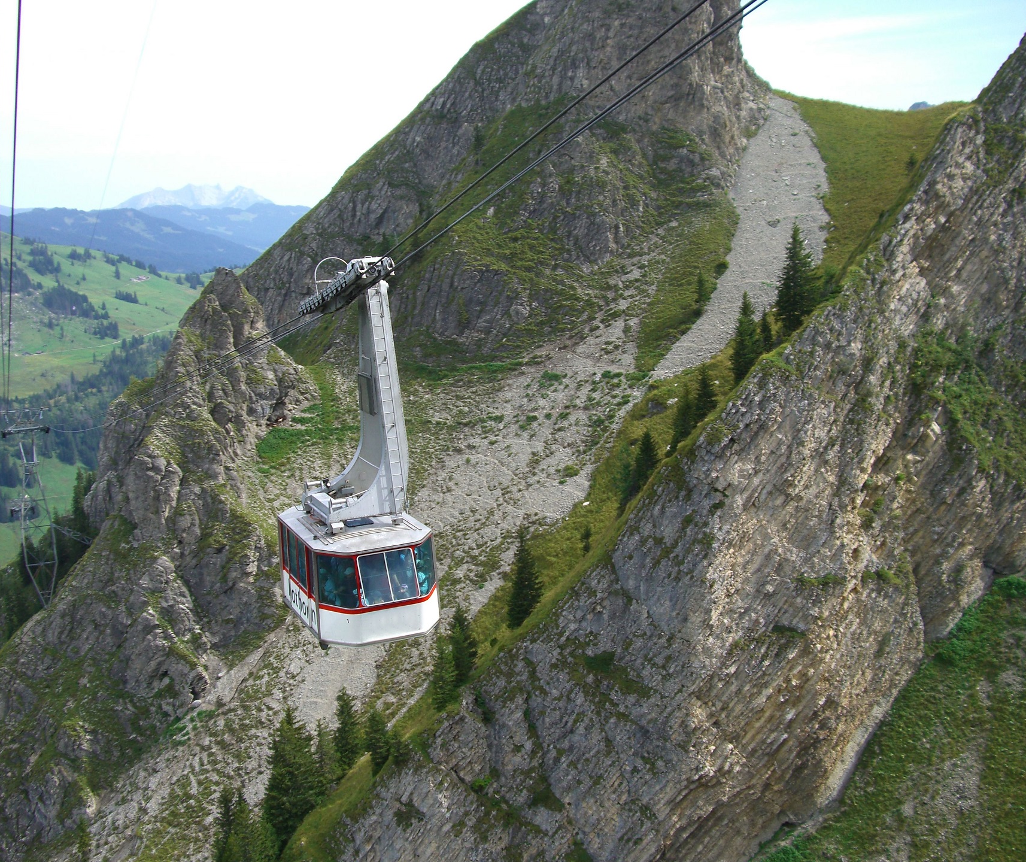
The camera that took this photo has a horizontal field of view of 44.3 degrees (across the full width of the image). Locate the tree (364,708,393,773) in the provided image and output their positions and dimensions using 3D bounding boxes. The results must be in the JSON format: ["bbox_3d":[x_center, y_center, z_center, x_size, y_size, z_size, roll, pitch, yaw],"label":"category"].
[{"bbox_3d":[-10.142,23.326,95.000,2.190,5.320,2.190,-3,11,-7],"label":"tree"}]

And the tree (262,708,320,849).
[{"bbox_3d":[-23.730,37.230,135.000,6.250,16.280,6.250,0,11,0],"label":"tree"}]

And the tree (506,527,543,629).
[{"bbox_3d":[0.925,11.672,100.000,2.860,8.240,2.860,-2,10,0],"label":"tree"}]

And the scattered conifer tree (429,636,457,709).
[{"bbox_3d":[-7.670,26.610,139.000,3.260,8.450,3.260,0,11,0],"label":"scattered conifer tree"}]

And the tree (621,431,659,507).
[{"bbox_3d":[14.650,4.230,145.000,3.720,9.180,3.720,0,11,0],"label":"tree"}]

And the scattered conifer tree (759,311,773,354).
[{"bbox_3d":[23.281,-8.999,116.000,1.380,4.000,1.380,0,11,11],"label":"scattered conifer tree"}]

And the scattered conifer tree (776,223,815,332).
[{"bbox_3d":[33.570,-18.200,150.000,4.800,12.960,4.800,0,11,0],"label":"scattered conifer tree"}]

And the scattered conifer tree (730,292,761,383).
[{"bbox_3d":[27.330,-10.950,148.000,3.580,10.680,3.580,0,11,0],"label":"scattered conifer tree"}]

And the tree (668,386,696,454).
[{"bbox_3d":[14.679,-0.979,110.000,2.460,6.110,2.460,0,11,8],"label":"tree"}]

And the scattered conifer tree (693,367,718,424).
[{"bbox_3d":[17.138,-3.149,112.000,2.270,5.400,2.270,0,11,9],"label":"scattered conifer tree"}]

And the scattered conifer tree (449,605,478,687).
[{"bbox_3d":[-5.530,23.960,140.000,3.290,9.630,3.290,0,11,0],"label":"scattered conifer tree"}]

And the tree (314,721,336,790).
[{"bbox_3d":[-14.198,24.374,95.000,1.790,5.410,1.790,-3,11,-9],"label":"tree"}]

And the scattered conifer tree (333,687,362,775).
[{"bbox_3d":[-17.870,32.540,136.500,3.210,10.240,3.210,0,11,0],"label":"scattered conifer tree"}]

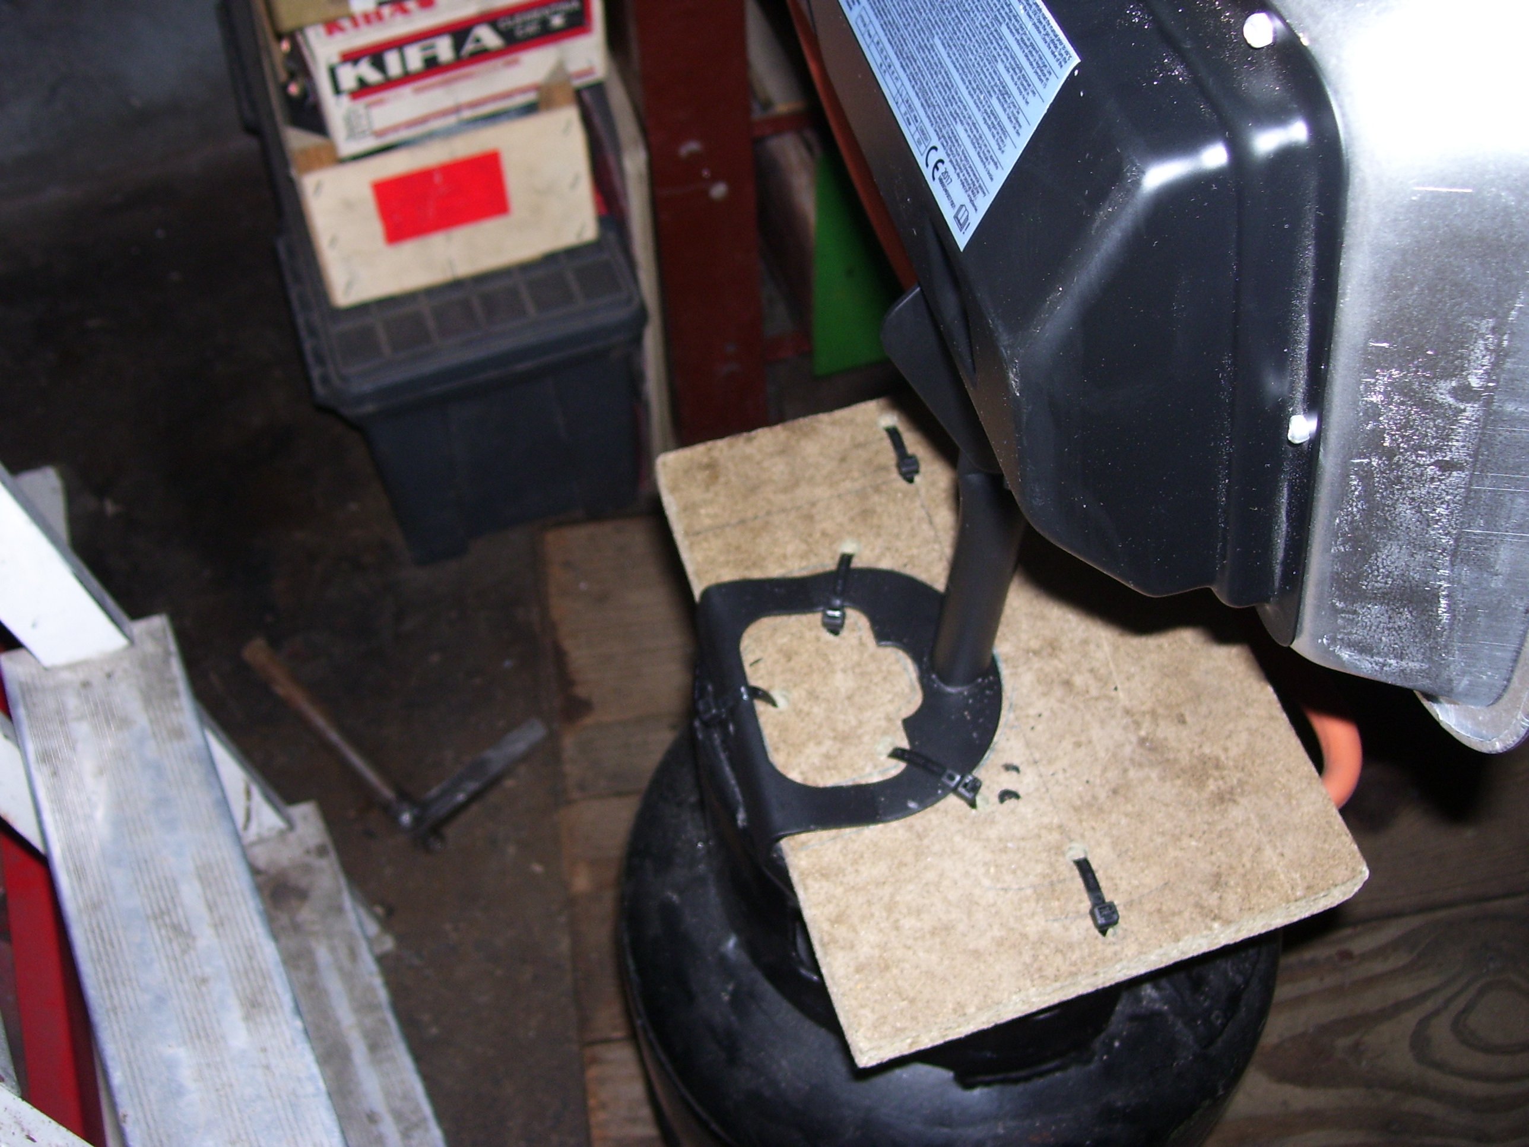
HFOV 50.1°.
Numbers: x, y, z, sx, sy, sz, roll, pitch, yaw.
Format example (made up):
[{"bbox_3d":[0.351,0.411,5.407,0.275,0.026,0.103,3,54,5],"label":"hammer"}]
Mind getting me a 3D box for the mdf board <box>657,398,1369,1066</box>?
[{"bbox_3d":[0.084,0.035,0.635,0.191,0.023,0.258,-16,58,-8],"label":"mdf board"}]

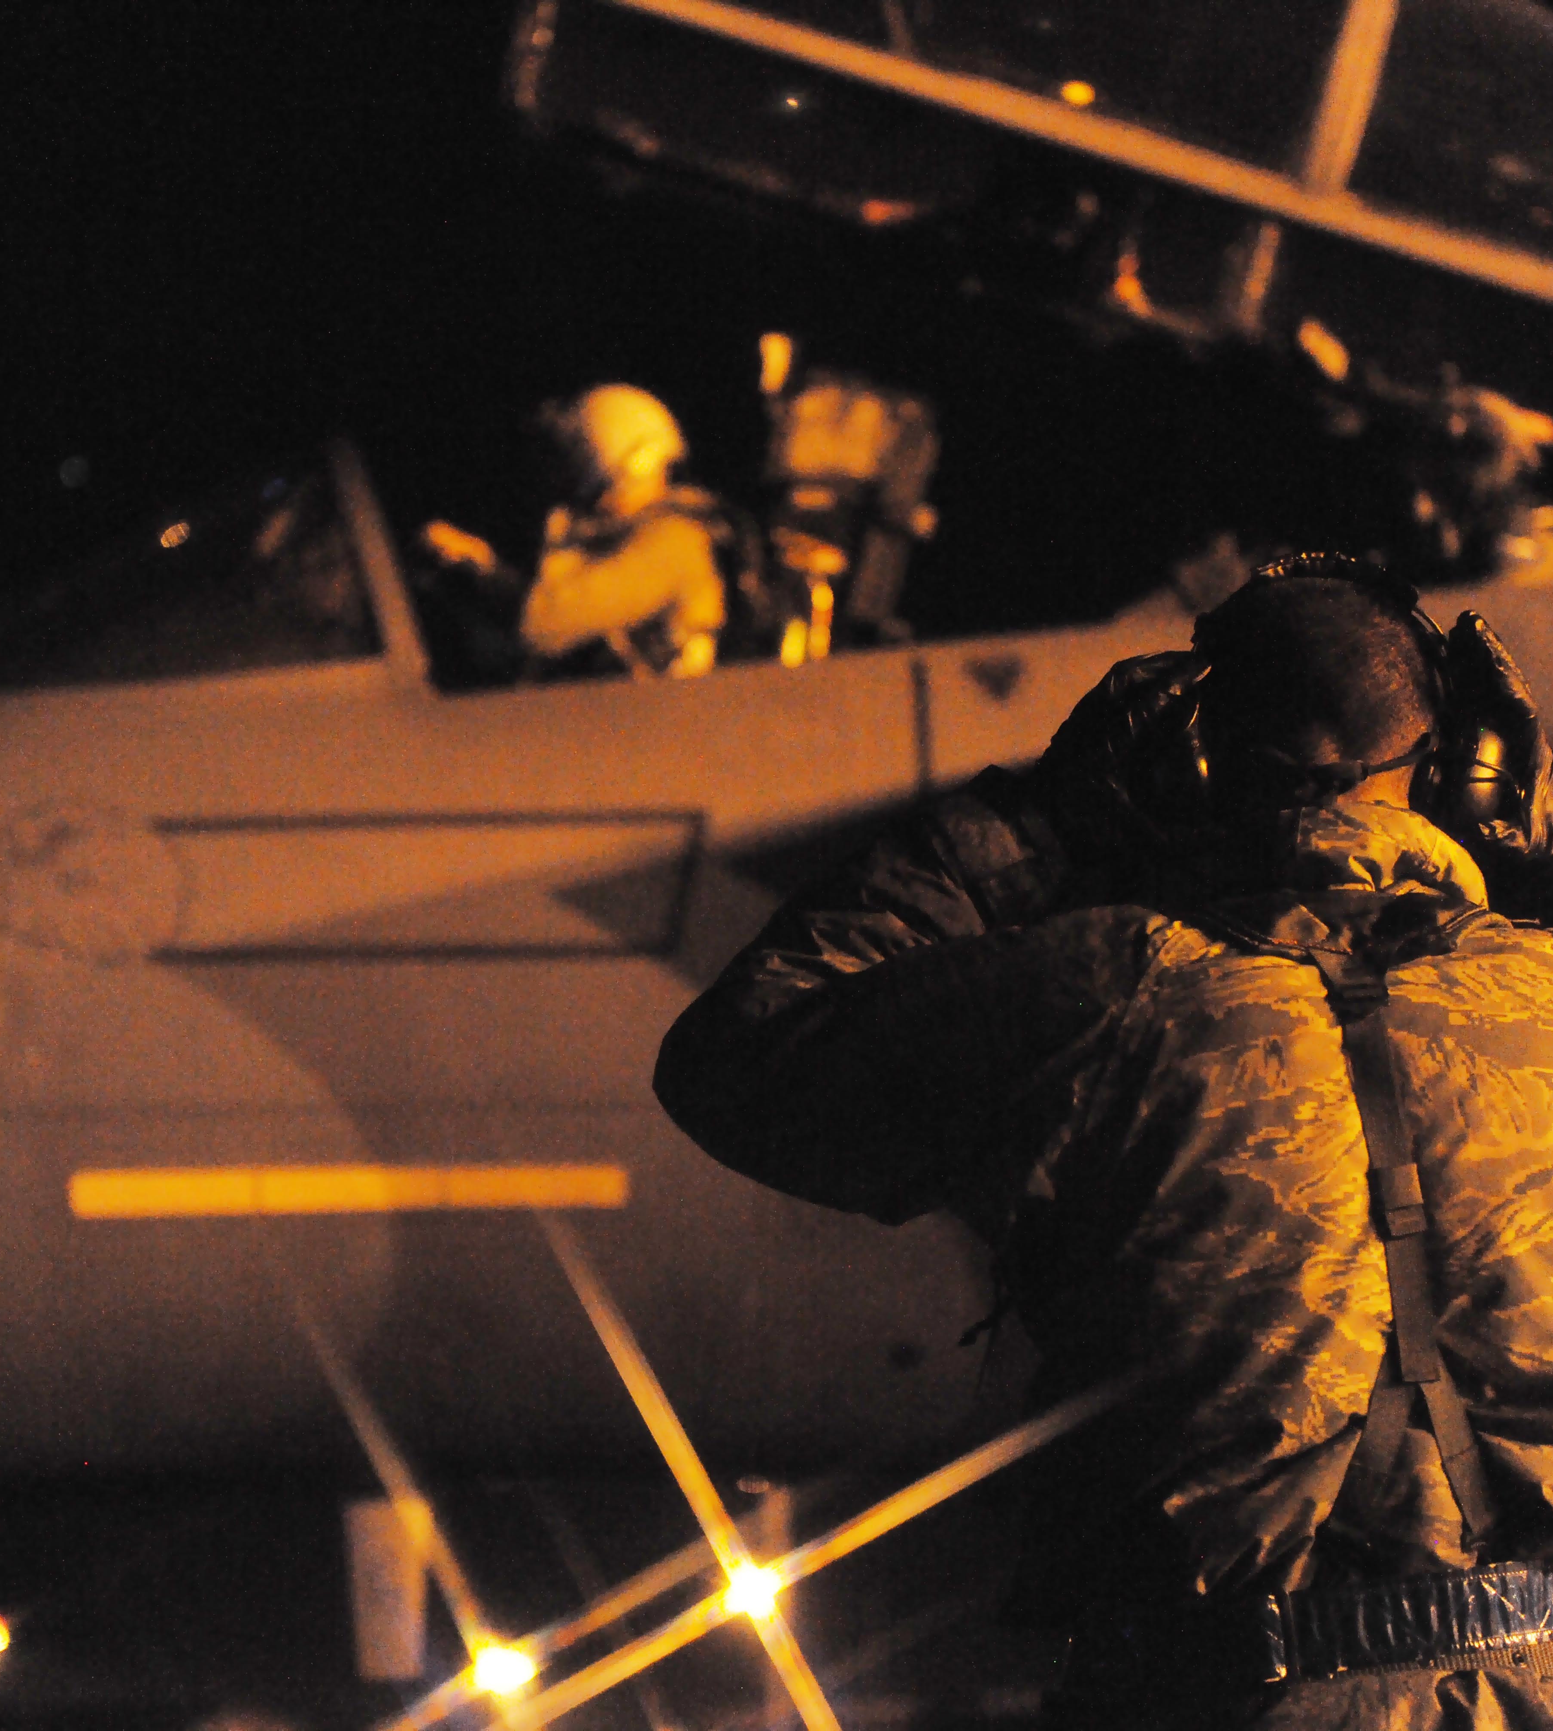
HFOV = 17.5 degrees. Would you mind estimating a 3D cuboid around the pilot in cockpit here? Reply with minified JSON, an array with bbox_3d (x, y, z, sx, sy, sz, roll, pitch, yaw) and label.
[{"bbox_3d":[-0.570,-0.540,10.850,1.050,1.050,0.580,1,-10,-4],"label":"pilot in cockpit"}]

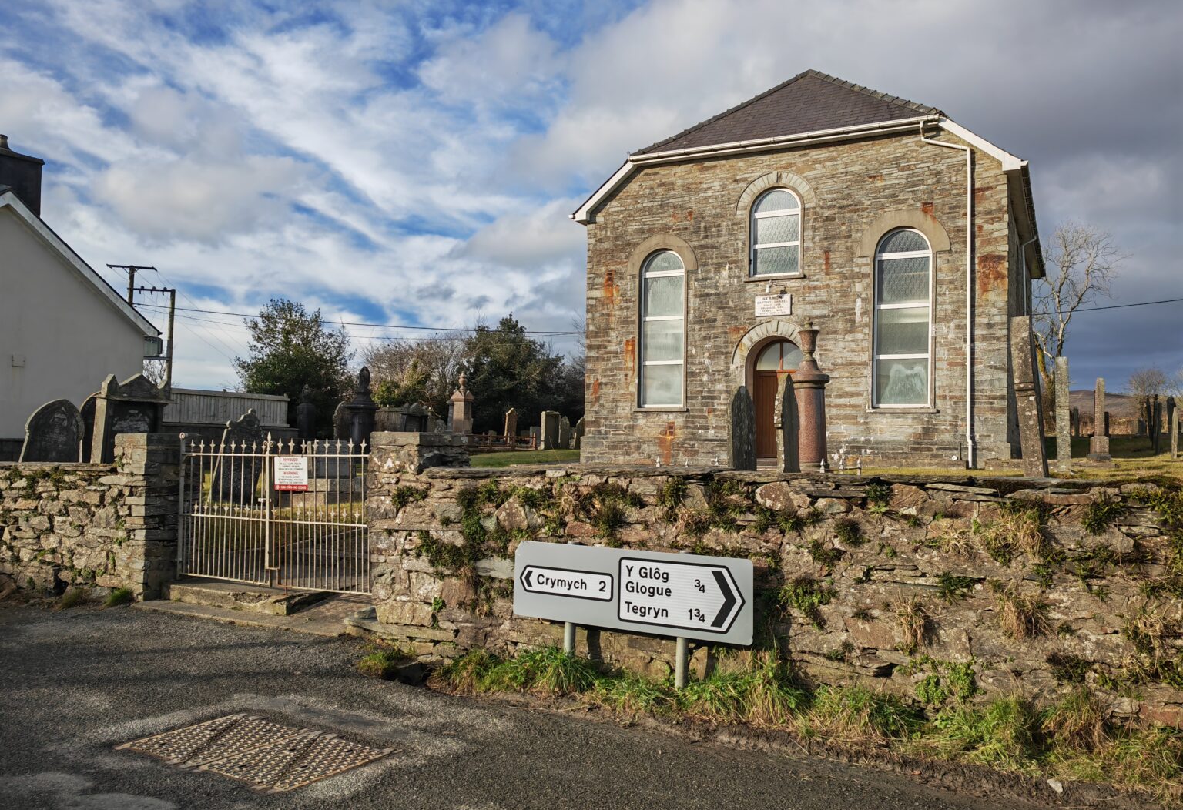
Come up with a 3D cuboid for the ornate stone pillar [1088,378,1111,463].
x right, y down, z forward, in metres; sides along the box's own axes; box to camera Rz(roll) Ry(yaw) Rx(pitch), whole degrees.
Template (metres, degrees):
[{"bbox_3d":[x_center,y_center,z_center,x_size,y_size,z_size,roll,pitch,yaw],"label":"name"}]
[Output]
[{"bbox_3d":[10.311,0.309,18.700,0.420,1.700,0.650,0,-2,27],"label":"ornate stone pillar"}]

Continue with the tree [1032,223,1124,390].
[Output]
[{"bbox_3d":[19.887,-3.064,38.000,4.300,8.600,4.300,0,-2,27],"label":"tree"}]

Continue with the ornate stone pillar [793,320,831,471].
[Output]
[{"bbox_3d":[3.027,-0.108,12.700,0.550,2.130,0.550,0,-2,27],"label":"ornate stone pillar"}]

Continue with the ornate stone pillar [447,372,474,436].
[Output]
[{"bbox_3d":[-4.177,0.135,30.000,0.660,2.450,0.660,0,-2,27],"label":"ornate stone pillar"}]

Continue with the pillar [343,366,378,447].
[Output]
[{"bbox_3d":[-5.476,0.264,22.000,0.760,2.350,0.760,0,-2,27],"label":"pillar"}]

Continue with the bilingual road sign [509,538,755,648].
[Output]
[{"bbox_3d":[0.236,1.329,6.646,2.000,0.568,0.060,-1,-5,33],"label":"bilingual road sign"}]

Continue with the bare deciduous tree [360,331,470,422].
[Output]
[{"bbox_3d":[-7.993,-0.736,42.000,4.900,5.100,4.900,1,-2,-10],"label":"bare deciduous tree"}]

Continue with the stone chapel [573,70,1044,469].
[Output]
[{"bbox_3d":[7.540,-3.473,27.702,10.600,10.400,15.000,0,-2,27],"label":"stone chapel"}]

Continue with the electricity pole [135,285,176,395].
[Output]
[{"bbox_3d":[-21.274,-1.916,45.000,2.000,7.800,0.600,1,-2,-18],"label":"electricity pole"}]

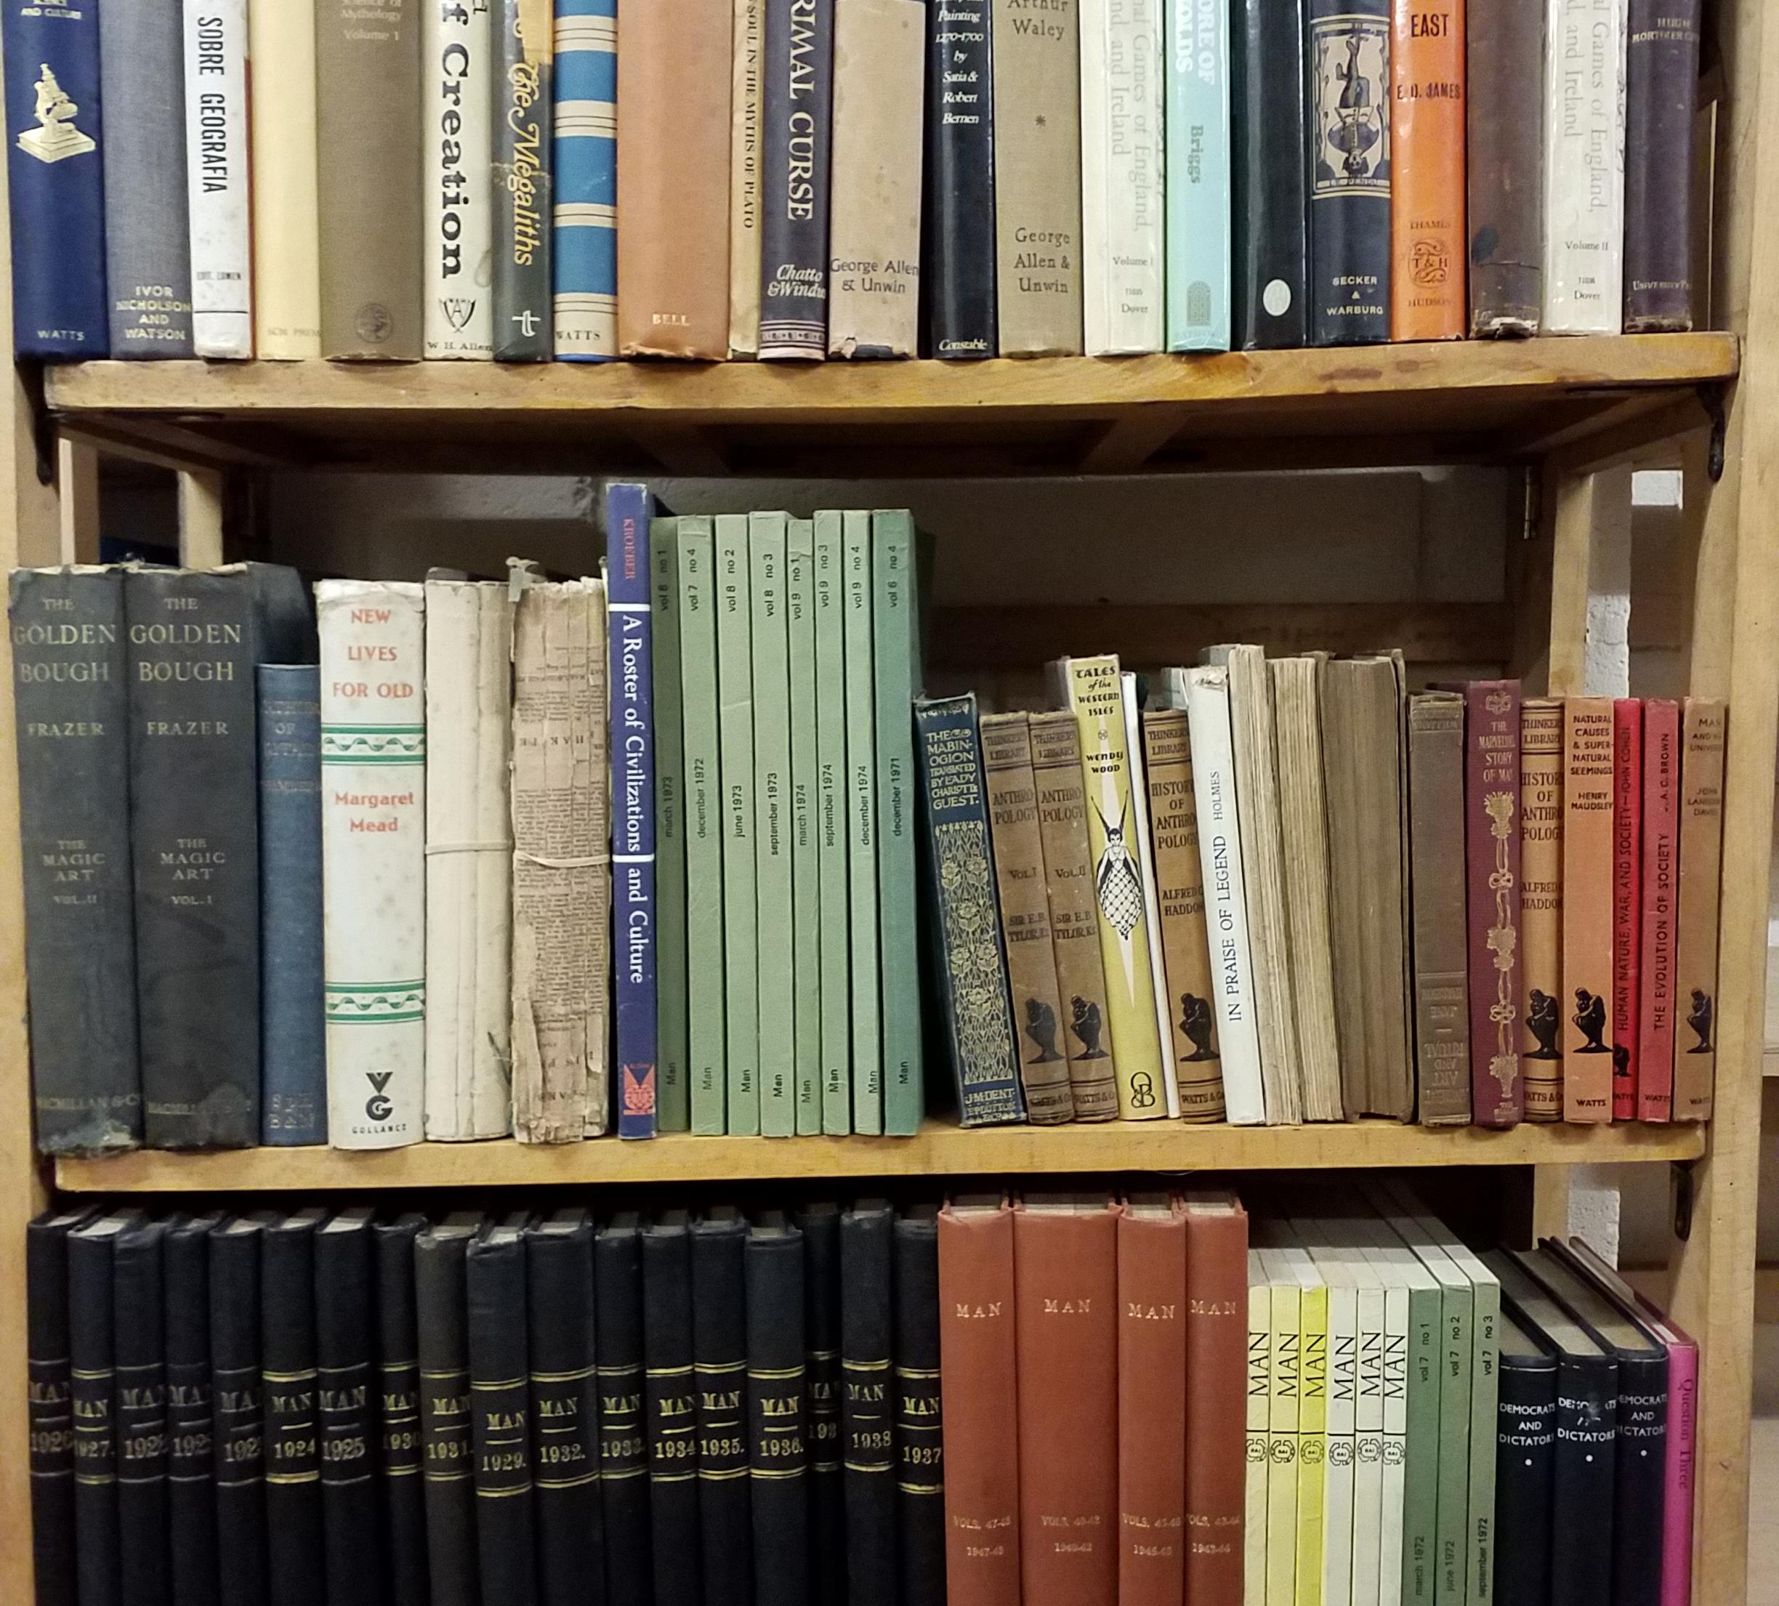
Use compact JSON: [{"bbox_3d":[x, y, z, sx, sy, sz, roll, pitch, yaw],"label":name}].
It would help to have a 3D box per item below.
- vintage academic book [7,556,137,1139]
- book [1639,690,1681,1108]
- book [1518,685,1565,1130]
[{"bbox_3d":[-0.320,0.019,0.809,0.045,0.232,0.150,-1,4,1],"label":"vintage academic book"},{"bbox_3d":[0.304,0.040,0.785,0.013,0.167,0.108,-1,4,0],"label":"book"},{"bbox_3d":[0.259,0.040,0.785,0.016,0.168,0.108,-1,4,0],"label":"book"}]

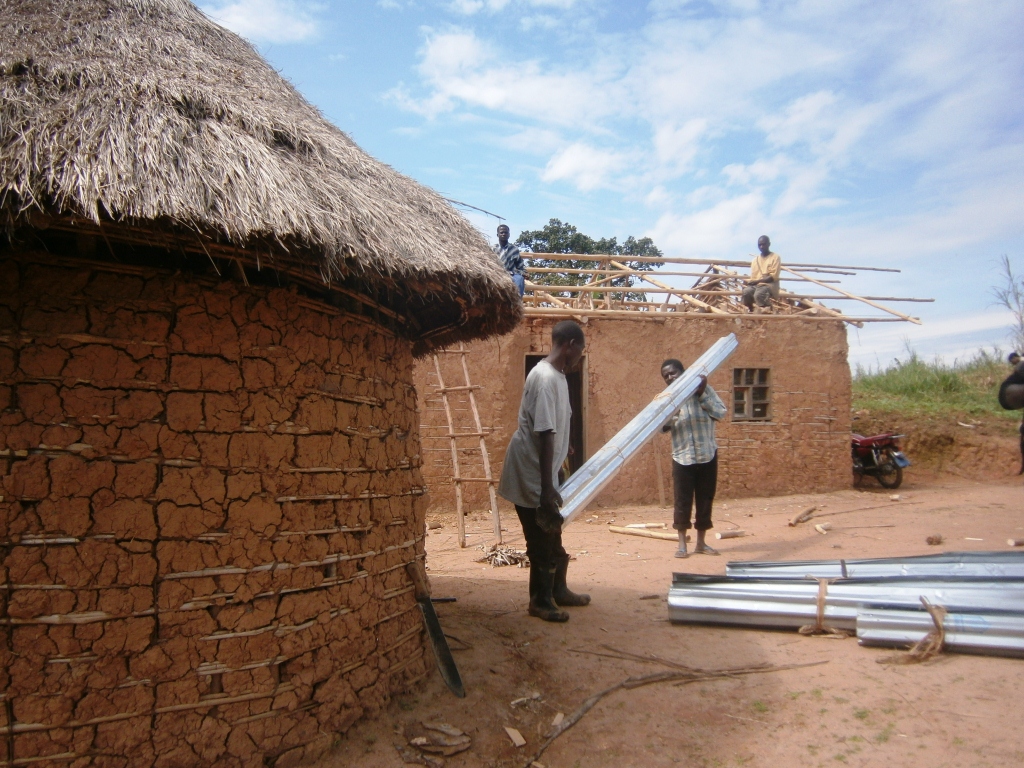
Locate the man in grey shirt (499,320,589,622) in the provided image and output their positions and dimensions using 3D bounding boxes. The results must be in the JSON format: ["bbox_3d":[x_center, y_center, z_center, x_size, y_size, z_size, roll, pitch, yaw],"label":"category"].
[{"bbox_3d":[0.186,0.492,4.400,0.520,1.660,0.500,1,-4,-5],"label":"man in grey shirt"}]

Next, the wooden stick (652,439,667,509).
[{"bbox_3d":[1.993,1.144,10.400,0.070,1.040,0.050,-2,-11,-11],"label":"wooden stick"}]

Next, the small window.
[{"bbox_3d":[3.399,0.149,10.900,0.580,0.740,0.100,1,-4,-11],"label":"small window"}]

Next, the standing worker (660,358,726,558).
[{"bbox_3d":[1.522,0.612,6.450,0.540,1.650,0.420,0,-4,10],"label":"standing worker"}]

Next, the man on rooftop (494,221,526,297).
[{"bbox_3d":[-0.067,-1.568,10.350,0.500,1.140,0.600,1,-4,-5],"label":"man on rooftop"}]

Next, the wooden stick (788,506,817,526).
[{"bbox_3d":[3.289,1.490,8.675,0.110,0.090,1.160,-2,-1,33],"label":"wooden stick"}]

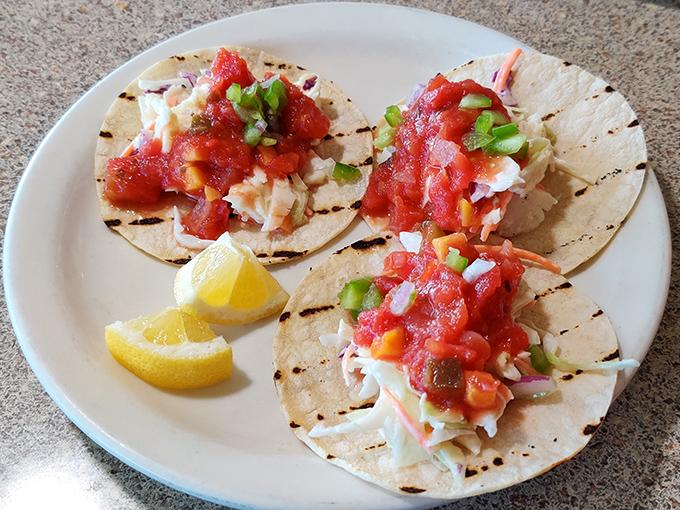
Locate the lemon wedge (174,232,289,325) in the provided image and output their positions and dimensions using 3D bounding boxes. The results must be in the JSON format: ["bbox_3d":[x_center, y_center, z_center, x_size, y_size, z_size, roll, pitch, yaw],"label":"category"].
[{"bbox_3d":[-0.045,0.010,0.218,0.046,0.032,0.031,5,58,3],"label":"lemon wedge"}]

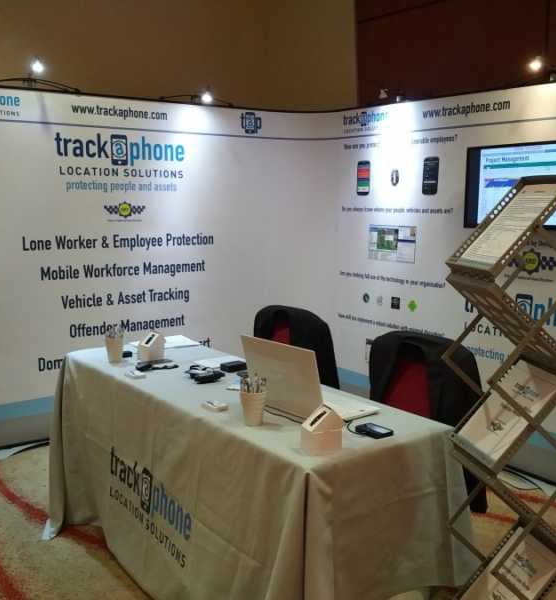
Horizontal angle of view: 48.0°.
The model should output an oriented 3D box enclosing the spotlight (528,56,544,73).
[{"bbox_3d":[1.292,-1.179,3.125,0.075,0.080,0.070,-7,13,-39],"label":"spotlight"}]

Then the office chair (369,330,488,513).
[{"bbox_3d":[0.522,0.660,2.833,0.550,0.950,0.570,10,14,43],"label":"office chair"}]

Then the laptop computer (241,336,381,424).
[{"bbox_3d":[0.131,0.289,2.462,0.395,0.309,0.391,-9,14,-44],"label":"laptop computer"}]

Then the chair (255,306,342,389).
[{"bbox_3d":[-0.059,0.532,3.542,0.550,0.950,0.570,10,14,43],"label":"chair"}]

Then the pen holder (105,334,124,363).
[{"bbox_3d":[-0.834,0.239,3.199,0.092,0.138,0.092,-8,13,-41],"label":"pen holder"}]

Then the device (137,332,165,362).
[{"bbox_3d":[-0.652,0.239,3.233,0.098,0.130,0.090,-8,13,-41],"label":"device"}]

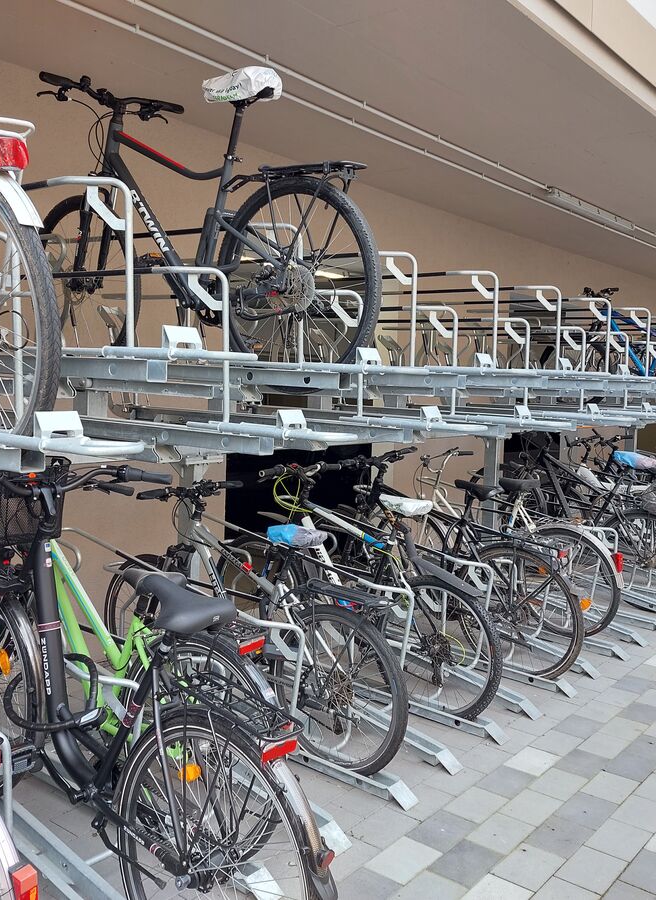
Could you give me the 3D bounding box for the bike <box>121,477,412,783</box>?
[{"bbox_3d":[-0.378,0.699,3.578,1.760,1.090,0.620,5,6,39],"label":"bike"}]

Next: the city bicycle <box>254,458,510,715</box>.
[{"bbox_3d":[0.083,0.658,4.160,1.770,1.110,0.640,5,6,39],"label":"city bicycle"}]

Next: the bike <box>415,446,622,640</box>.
[{"bbox_3d":[0.999,0.579,5.354,1.820,1.100,0.590,5,6,39],"label":"bike"}]

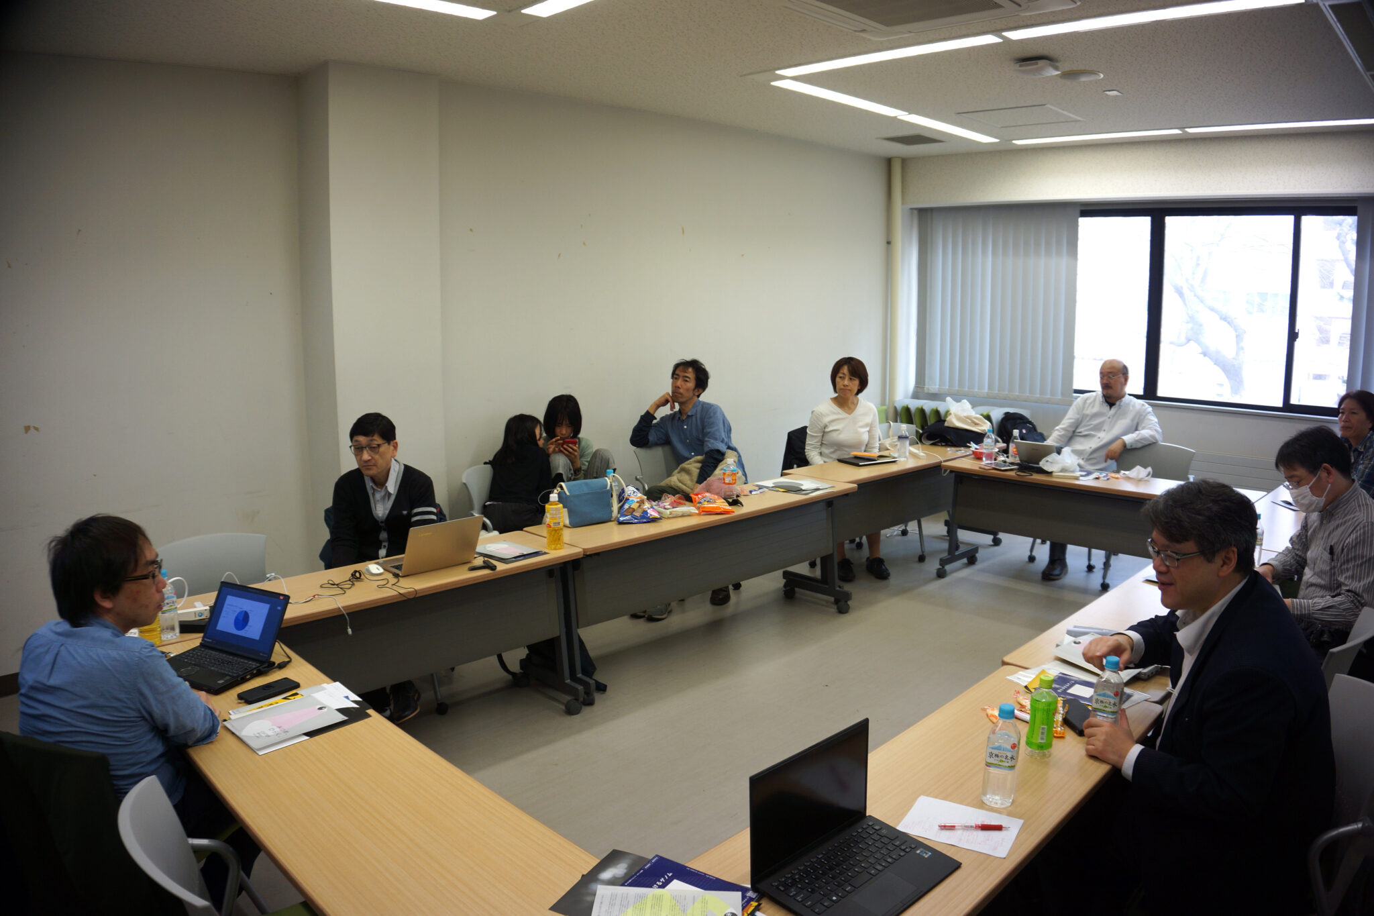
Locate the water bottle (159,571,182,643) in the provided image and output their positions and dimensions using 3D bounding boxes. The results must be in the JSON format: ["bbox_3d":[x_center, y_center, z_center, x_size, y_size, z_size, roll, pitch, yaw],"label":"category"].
[{"bbox_3d":[-1.515,0.436,2.687,0.066,0.208,0.066,-9,14,-42],"label":"water bottle"}]

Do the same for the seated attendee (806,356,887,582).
[{"bbox_3d":[0.996,0.040,5.679,0.480,1.310,0.720,-1,11,-10],"label":"seated attendee"}]

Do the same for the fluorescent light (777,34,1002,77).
[{"bbox_3d":[0.885,-1.839,4.158,1.200,0.060,0.120,11,15,43],"label":"fluorescent light"}]

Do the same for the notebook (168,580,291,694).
[{"bbox_3d":[-1.229,0.469,2.411,0.285,0.190,0.300,4,10,21],"label":"notebook"}]

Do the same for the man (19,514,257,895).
[{"bbox_3d":[-1.234,0.687,2.090,0.520,1.230,0.750,2,10,10],"label":"man"}]

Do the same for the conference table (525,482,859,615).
[{"bbox_3d":[0.102,0.574,4.440,1.800,0.700,0.450,-10,15,-43],"label":"conference table"}]

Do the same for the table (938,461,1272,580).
[{"bbox_3d":[2.345,0.459,5.269,1.800,0.700,0.450,9,14,39],"label":"table"}]

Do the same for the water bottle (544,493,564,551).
[{"bbox_3d":[-0.524,0.255,3.620,0.070,0.216,0.070,0,10,0],"label":"water bottle"}]

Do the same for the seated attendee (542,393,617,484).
[{"bbox_3d":[-0.535,0.074,4.812,0.450,0.760,0.600,-3,10,-20],"label":"seated attendee"}]

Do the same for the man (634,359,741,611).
[{"bbox_3d":[-0.010,0.119,5.250,0.630,1.300,0.820,2,10,7],"label":"man"}]

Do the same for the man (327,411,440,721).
[{"bbox_3d":[-1.244,0.430,3.745,0.550,1.240,0.700,-6,11,-33],"label":"man"}]

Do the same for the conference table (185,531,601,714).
[{"bbox_3d":[-1.190,0.782,3.235,0.460,0.710,1.800,10,14,44],"label":"conference table"}]

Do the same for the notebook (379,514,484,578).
[{"bbox_3d":[-0.960,0.303,3.356,0.300,0.200,0.290,-9,14,-44],"label":"notebook"}]

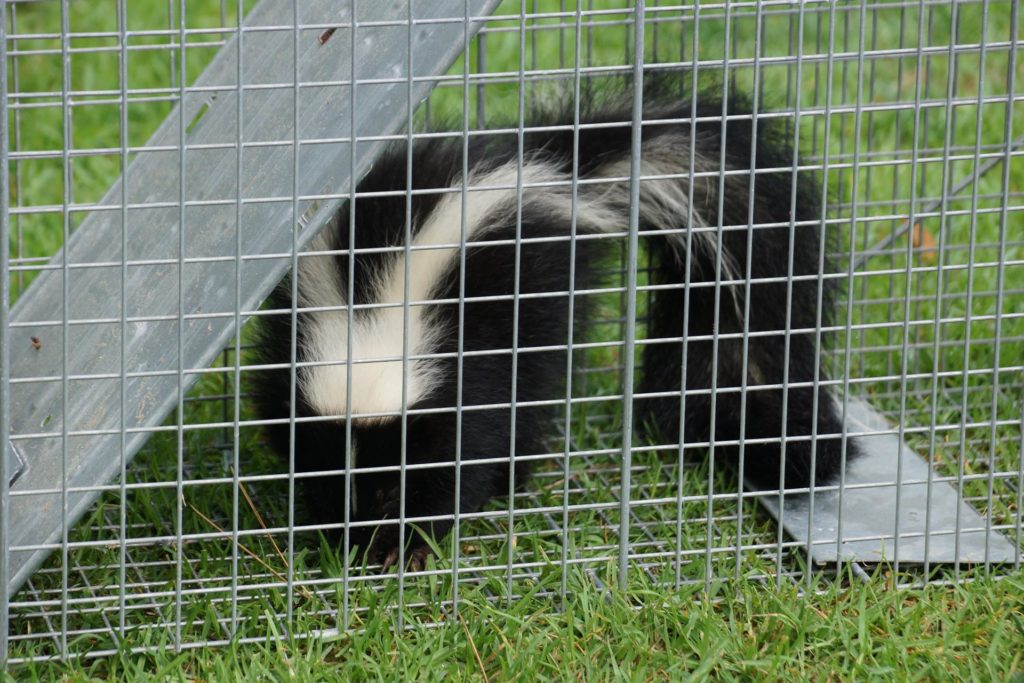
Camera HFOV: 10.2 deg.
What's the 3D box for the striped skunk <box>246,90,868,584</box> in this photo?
[{"bbox_3d":[0.007,-0.013,2.715,0.274,0.193,0.274,6,17,15],"label":"striped skunk"}]

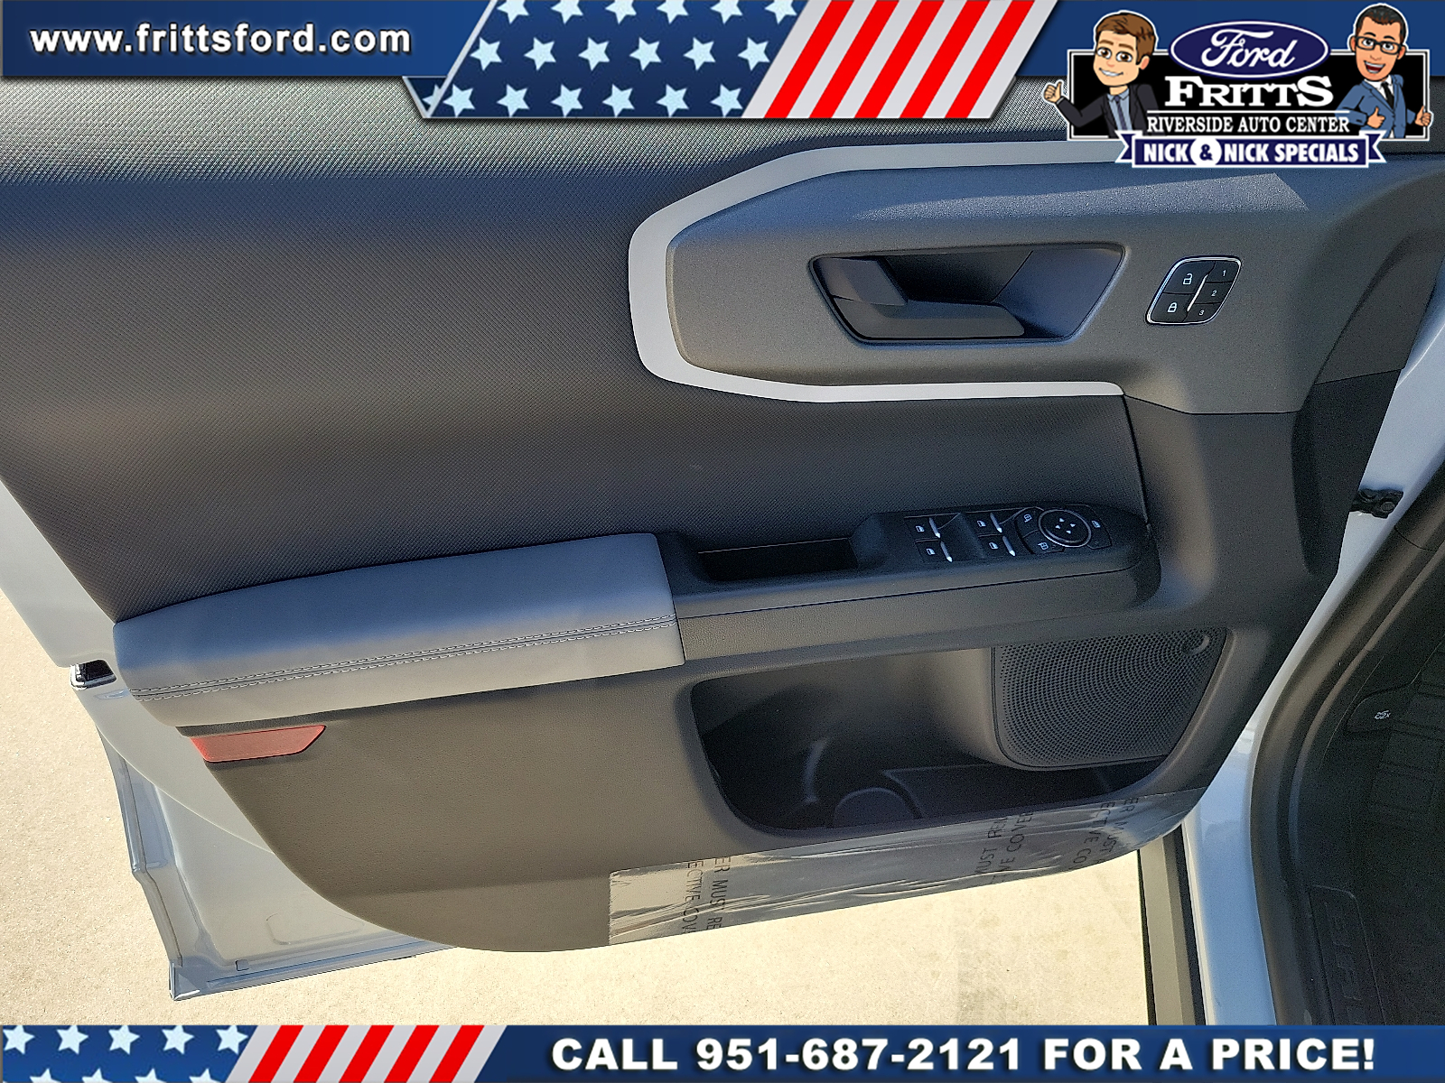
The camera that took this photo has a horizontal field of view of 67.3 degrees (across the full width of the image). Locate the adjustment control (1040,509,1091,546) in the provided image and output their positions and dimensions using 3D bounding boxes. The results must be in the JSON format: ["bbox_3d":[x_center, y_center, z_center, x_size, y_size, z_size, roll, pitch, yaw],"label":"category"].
[{"bbox_3d":[0.231,-0.009,0.730,0.034,0.010,0.034,-5,47,-12],"label":"adjustment control"}]

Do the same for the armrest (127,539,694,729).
[{"bbox_3d":[-0.182,0.053,0.660,0.314,0.062,0.075,-6,42,-11],"label":"armrest"}]

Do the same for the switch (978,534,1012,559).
[{"bbox_3d":[0.179,0.003,0.711,0.019,0.009,0.019,-5,47,-12],"label":"switch"}]

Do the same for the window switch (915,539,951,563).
[{"bbox_3d":[0.137,0.007,0.702,0.019,0.009,0.019,-5,47,-12],"label":"window switch"}]

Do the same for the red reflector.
[{"bbox_3d":[-0.292,0.127,0.683,0.080,0.027,0.008,-4,42,-8],"label":"red reflector"}]

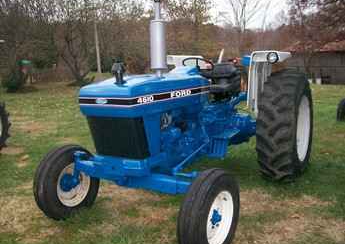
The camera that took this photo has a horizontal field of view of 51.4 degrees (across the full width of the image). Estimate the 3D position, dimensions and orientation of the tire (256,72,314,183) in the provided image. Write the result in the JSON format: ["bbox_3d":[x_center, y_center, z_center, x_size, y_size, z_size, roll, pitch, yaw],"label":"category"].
[{"bbox_3d":[1.498,0.060,4.641,0.408,1.414,1.414,5,14,32],"label":"tire"}]

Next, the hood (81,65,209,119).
[{"bbox_3d":[-0.178,-0.340,3.524,0.576,0.333,1.454,5,14,32],"label":"hood"}]

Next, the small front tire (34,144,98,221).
[{"bbox_3d":[-1.089,0.638,3.786,0.209,0.768,0.768,6,14,34],"label":"small front tire"}]

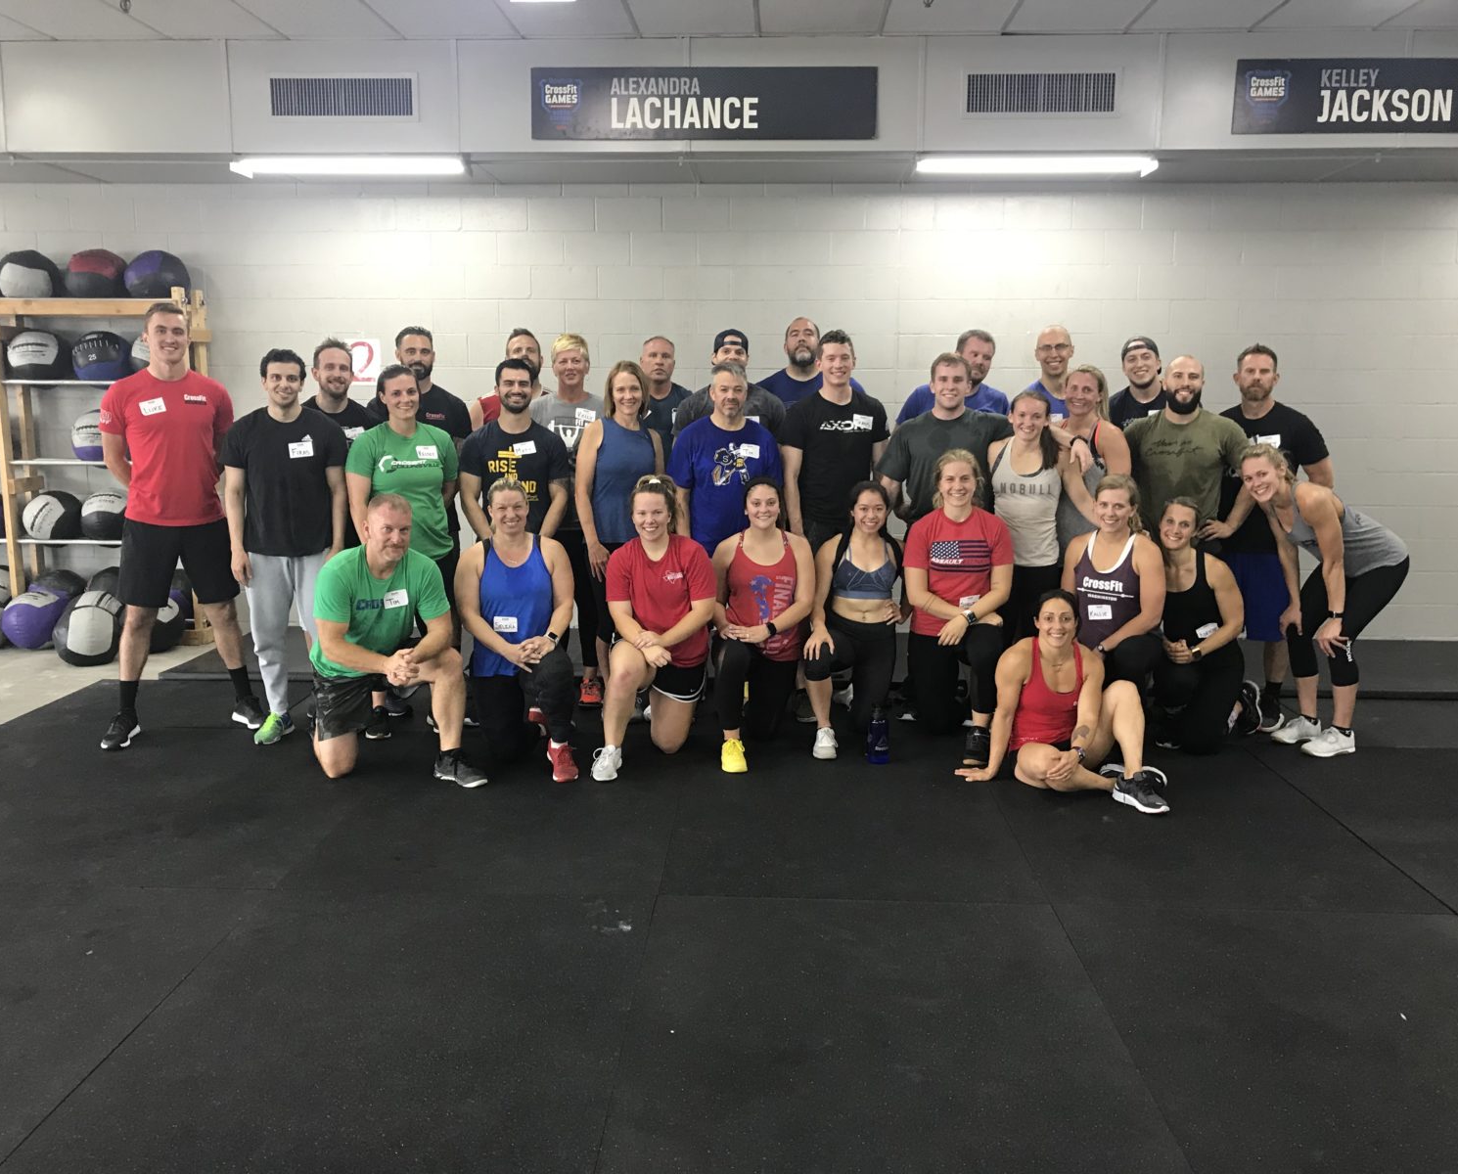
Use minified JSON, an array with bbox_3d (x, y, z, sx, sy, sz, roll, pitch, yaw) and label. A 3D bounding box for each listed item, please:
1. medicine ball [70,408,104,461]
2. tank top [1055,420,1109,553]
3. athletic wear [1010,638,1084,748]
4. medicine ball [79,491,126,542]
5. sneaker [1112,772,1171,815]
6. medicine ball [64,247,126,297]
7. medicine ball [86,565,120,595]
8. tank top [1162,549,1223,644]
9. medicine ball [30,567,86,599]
[{"bbox_3d":[-3.760,-0.888,7.597,0.355,0.355,0.355,0,9,0],"label":"medicine ball"},{"bbox_3d":[1.649,-0.449,6.000,0.330,0.650,0.260,2,10,14],"label":"tank top"},{"bbox_3d":[1.298,0.438,5.181,0.335,0.470,0.250,1,10,6],"label":"athletic wear"},{"bbox_3d":[-3.692,-0.406,7.578,0.335,0.330,0.335,0,10,0],"label":"medicine ball"},{"bbox_3d":[1.584,0.785,4.861,0.095,0.110,0.250,-8,13,-43],"label":"sneaker"},{"bbox_3d":[-3.659,-1.794,7.343,0.340,0.315,0.340,0,10,0],"label":"medicine ball"},{"bbox_3d":[-3.730,0.055,7.753,0.350,0.350,0.350,0,10,0],"label":"medicine ball"},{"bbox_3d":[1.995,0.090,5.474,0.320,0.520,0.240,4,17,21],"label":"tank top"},{"bbox_3d":[-4.119,0.073,7.793,0.350,0.350,0.350,0,10,0],"label":"medicine ball"}]

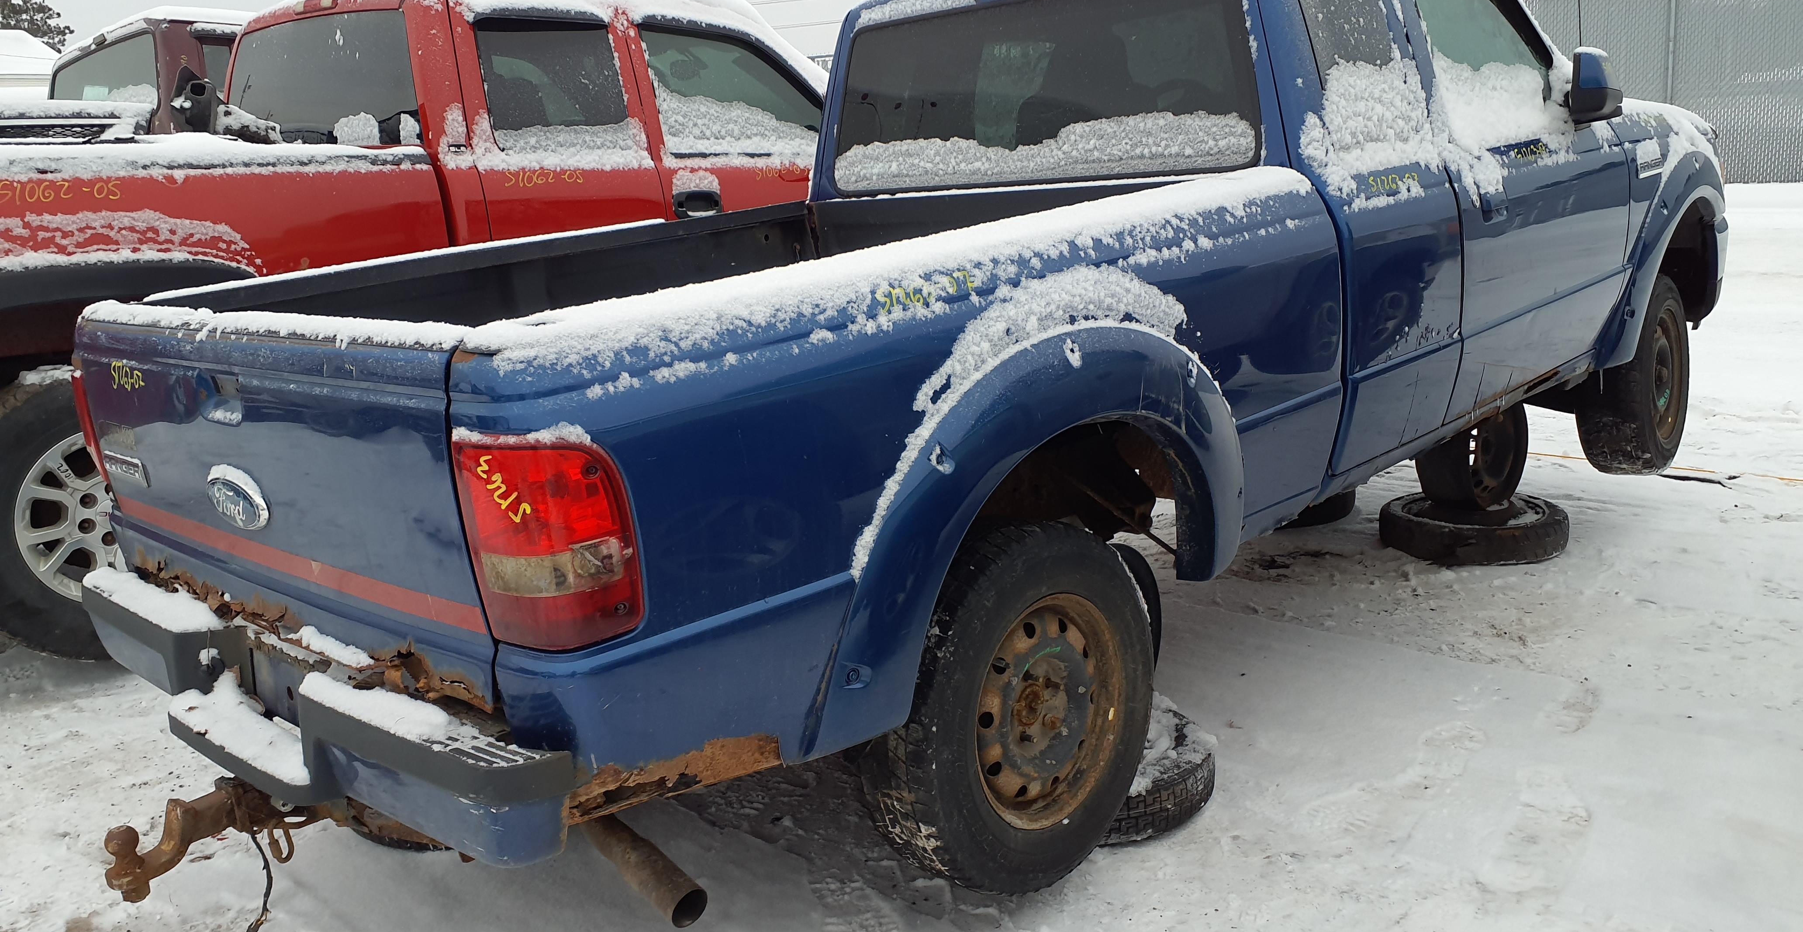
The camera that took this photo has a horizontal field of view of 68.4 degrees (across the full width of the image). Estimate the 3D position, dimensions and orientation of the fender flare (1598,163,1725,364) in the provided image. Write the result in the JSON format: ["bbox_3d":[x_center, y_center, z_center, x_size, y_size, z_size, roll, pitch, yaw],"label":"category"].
[{"bbox_3d":[2.483,-0.695,4.335,0.130,0.610,1.200,7,18,45],"label":"fender flare"}]

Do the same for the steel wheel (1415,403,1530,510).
[{"bbox_3d":[1.945,-0.063,4.510,0.416,0.416,0.185,-16,17,-38],"label":"steel wheel"}]

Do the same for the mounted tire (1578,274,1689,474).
[{"bbox_3d":[2.501,-0.310,4.514,0.225,0.680,0.680,5,17,41],"label":"mounted tire"}]

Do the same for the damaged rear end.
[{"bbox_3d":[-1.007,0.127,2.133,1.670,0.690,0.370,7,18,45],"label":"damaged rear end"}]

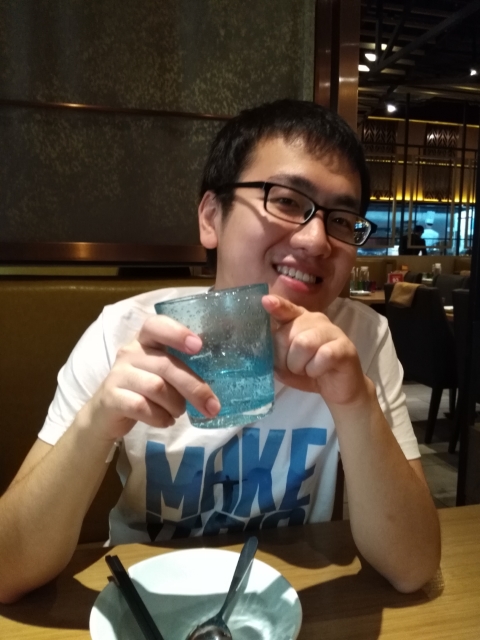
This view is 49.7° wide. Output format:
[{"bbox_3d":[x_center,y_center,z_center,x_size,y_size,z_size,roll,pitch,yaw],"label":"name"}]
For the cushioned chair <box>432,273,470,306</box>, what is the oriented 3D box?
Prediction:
[{"bbox_3d":[1.950,0.010,5.336,0.580,0.920,0.480,-1,7,-14],"label":"cushioned chair"}]

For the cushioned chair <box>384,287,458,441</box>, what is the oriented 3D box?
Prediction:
[{"bbox_3d":[1.290,0.242,3.327,0.580,0.920,0.480,-1,7,-17],"label":"cushioned chair"}]

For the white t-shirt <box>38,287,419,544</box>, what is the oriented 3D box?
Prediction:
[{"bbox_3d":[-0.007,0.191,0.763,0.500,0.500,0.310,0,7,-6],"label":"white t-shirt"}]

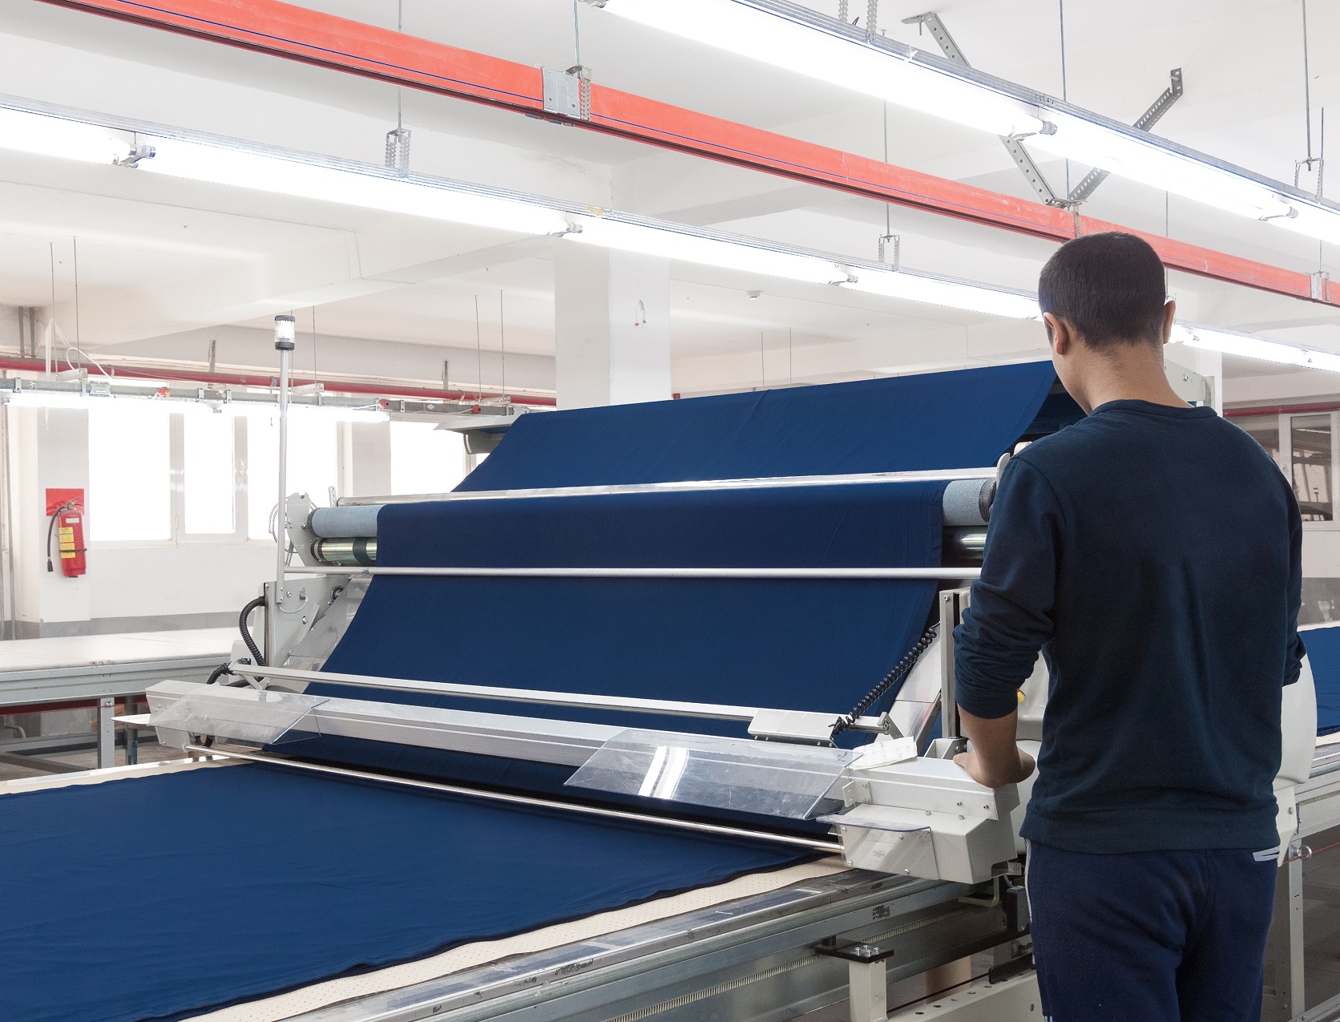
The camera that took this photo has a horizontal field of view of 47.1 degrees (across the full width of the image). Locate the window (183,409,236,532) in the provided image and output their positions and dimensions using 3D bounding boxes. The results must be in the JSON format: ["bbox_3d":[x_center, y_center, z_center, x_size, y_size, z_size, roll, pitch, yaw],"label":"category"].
[{"bbox_3d":[-3.372,-0.280,11.270,0.427,0.913,0.090,0,-1,-45],"label":"window"}]

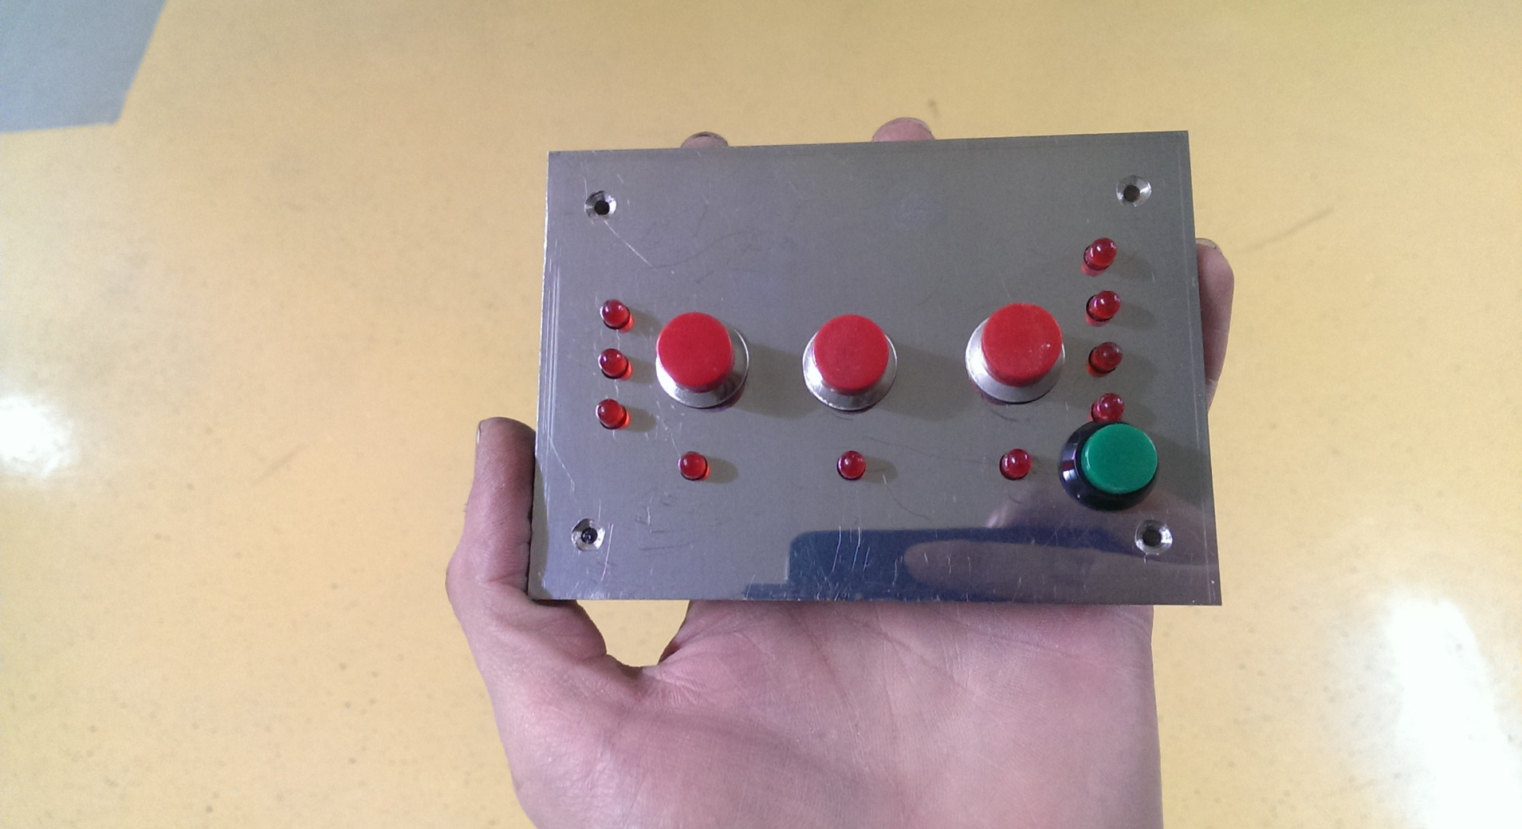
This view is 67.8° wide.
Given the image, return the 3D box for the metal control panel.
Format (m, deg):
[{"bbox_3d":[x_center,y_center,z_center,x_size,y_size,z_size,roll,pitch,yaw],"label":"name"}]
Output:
[{"bbox_3d":[0.020,-0.008,0.226,0.126,0.044,0.090,-1,79,5],"label":"metal control panel"}]

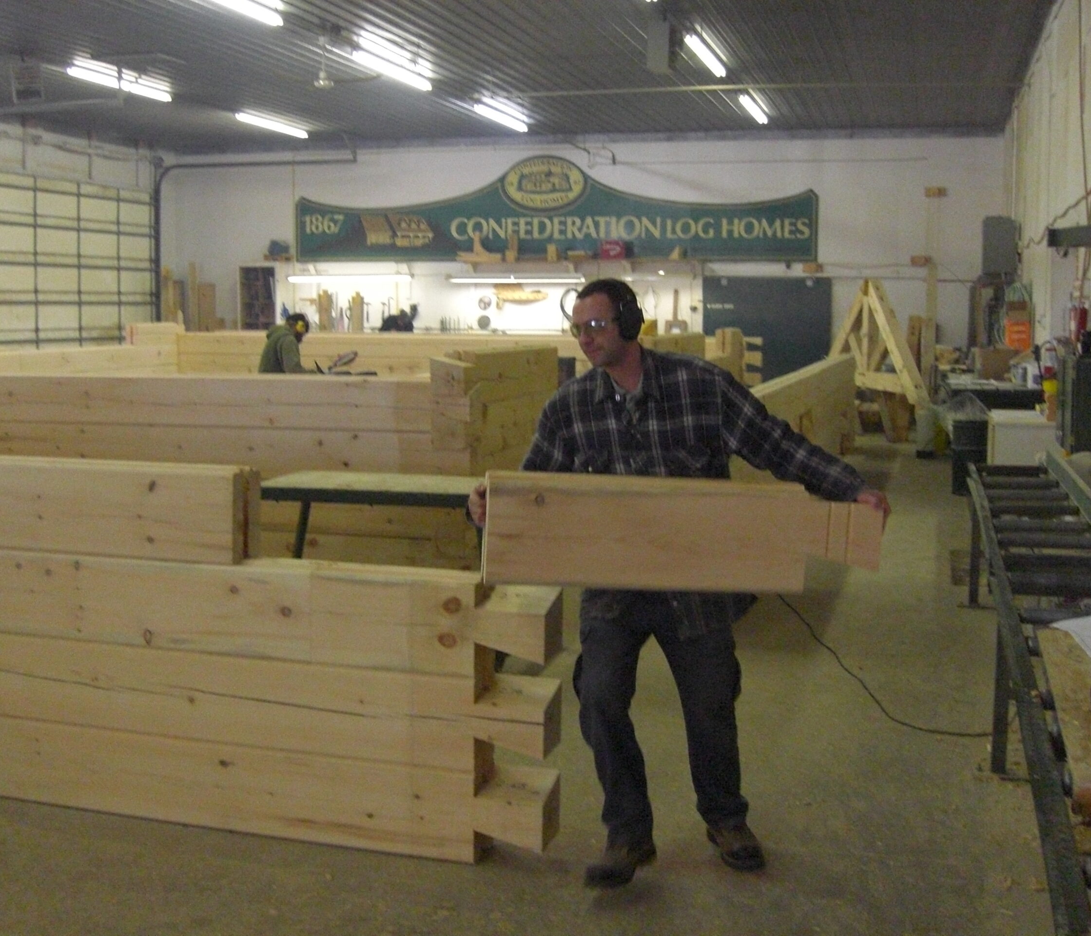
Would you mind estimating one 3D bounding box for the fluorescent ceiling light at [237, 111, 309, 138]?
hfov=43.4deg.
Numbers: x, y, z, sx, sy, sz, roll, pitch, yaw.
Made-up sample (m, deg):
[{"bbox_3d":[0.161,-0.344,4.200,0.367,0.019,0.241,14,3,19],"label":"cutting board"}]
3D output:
[{"bbox_3d":[-4.127,-5.181,20.841,0.130,0.090,2.440,2,7,16],"label":"fluorescent ceiling light"}]

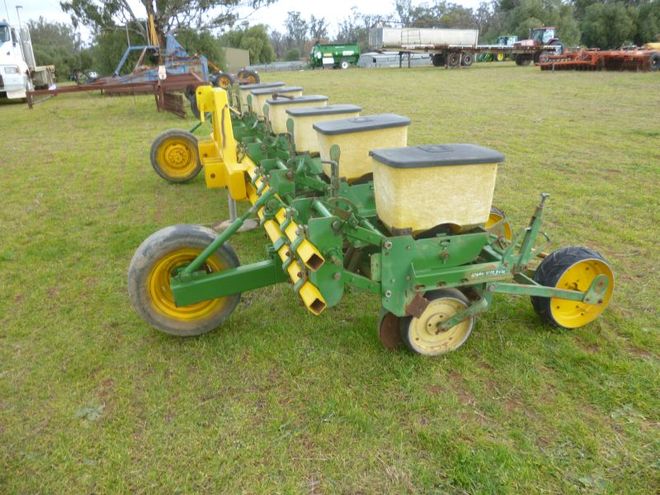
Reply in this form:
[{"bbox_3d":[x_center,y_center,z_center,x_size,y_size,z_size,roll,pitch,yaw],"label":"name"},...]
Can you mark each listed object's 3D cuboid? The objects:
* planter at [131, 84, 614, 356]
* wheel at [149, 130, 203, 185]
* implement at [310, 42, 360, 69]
[{"bbox_3d":[-0.375,-0.882,5.103,2.720,1.300,5.600,-6,21,-15],"label":"planter"},{"bbox_3d":[-1.930,-1.148,6.735,0.650,0.650,0.190,-6,21,-15],"label":"wheel"},{"bbox_3d":[0.420,-15.360,42.835,3.500,1.950,2.000,-7,22,-17],"label":"implement"}]

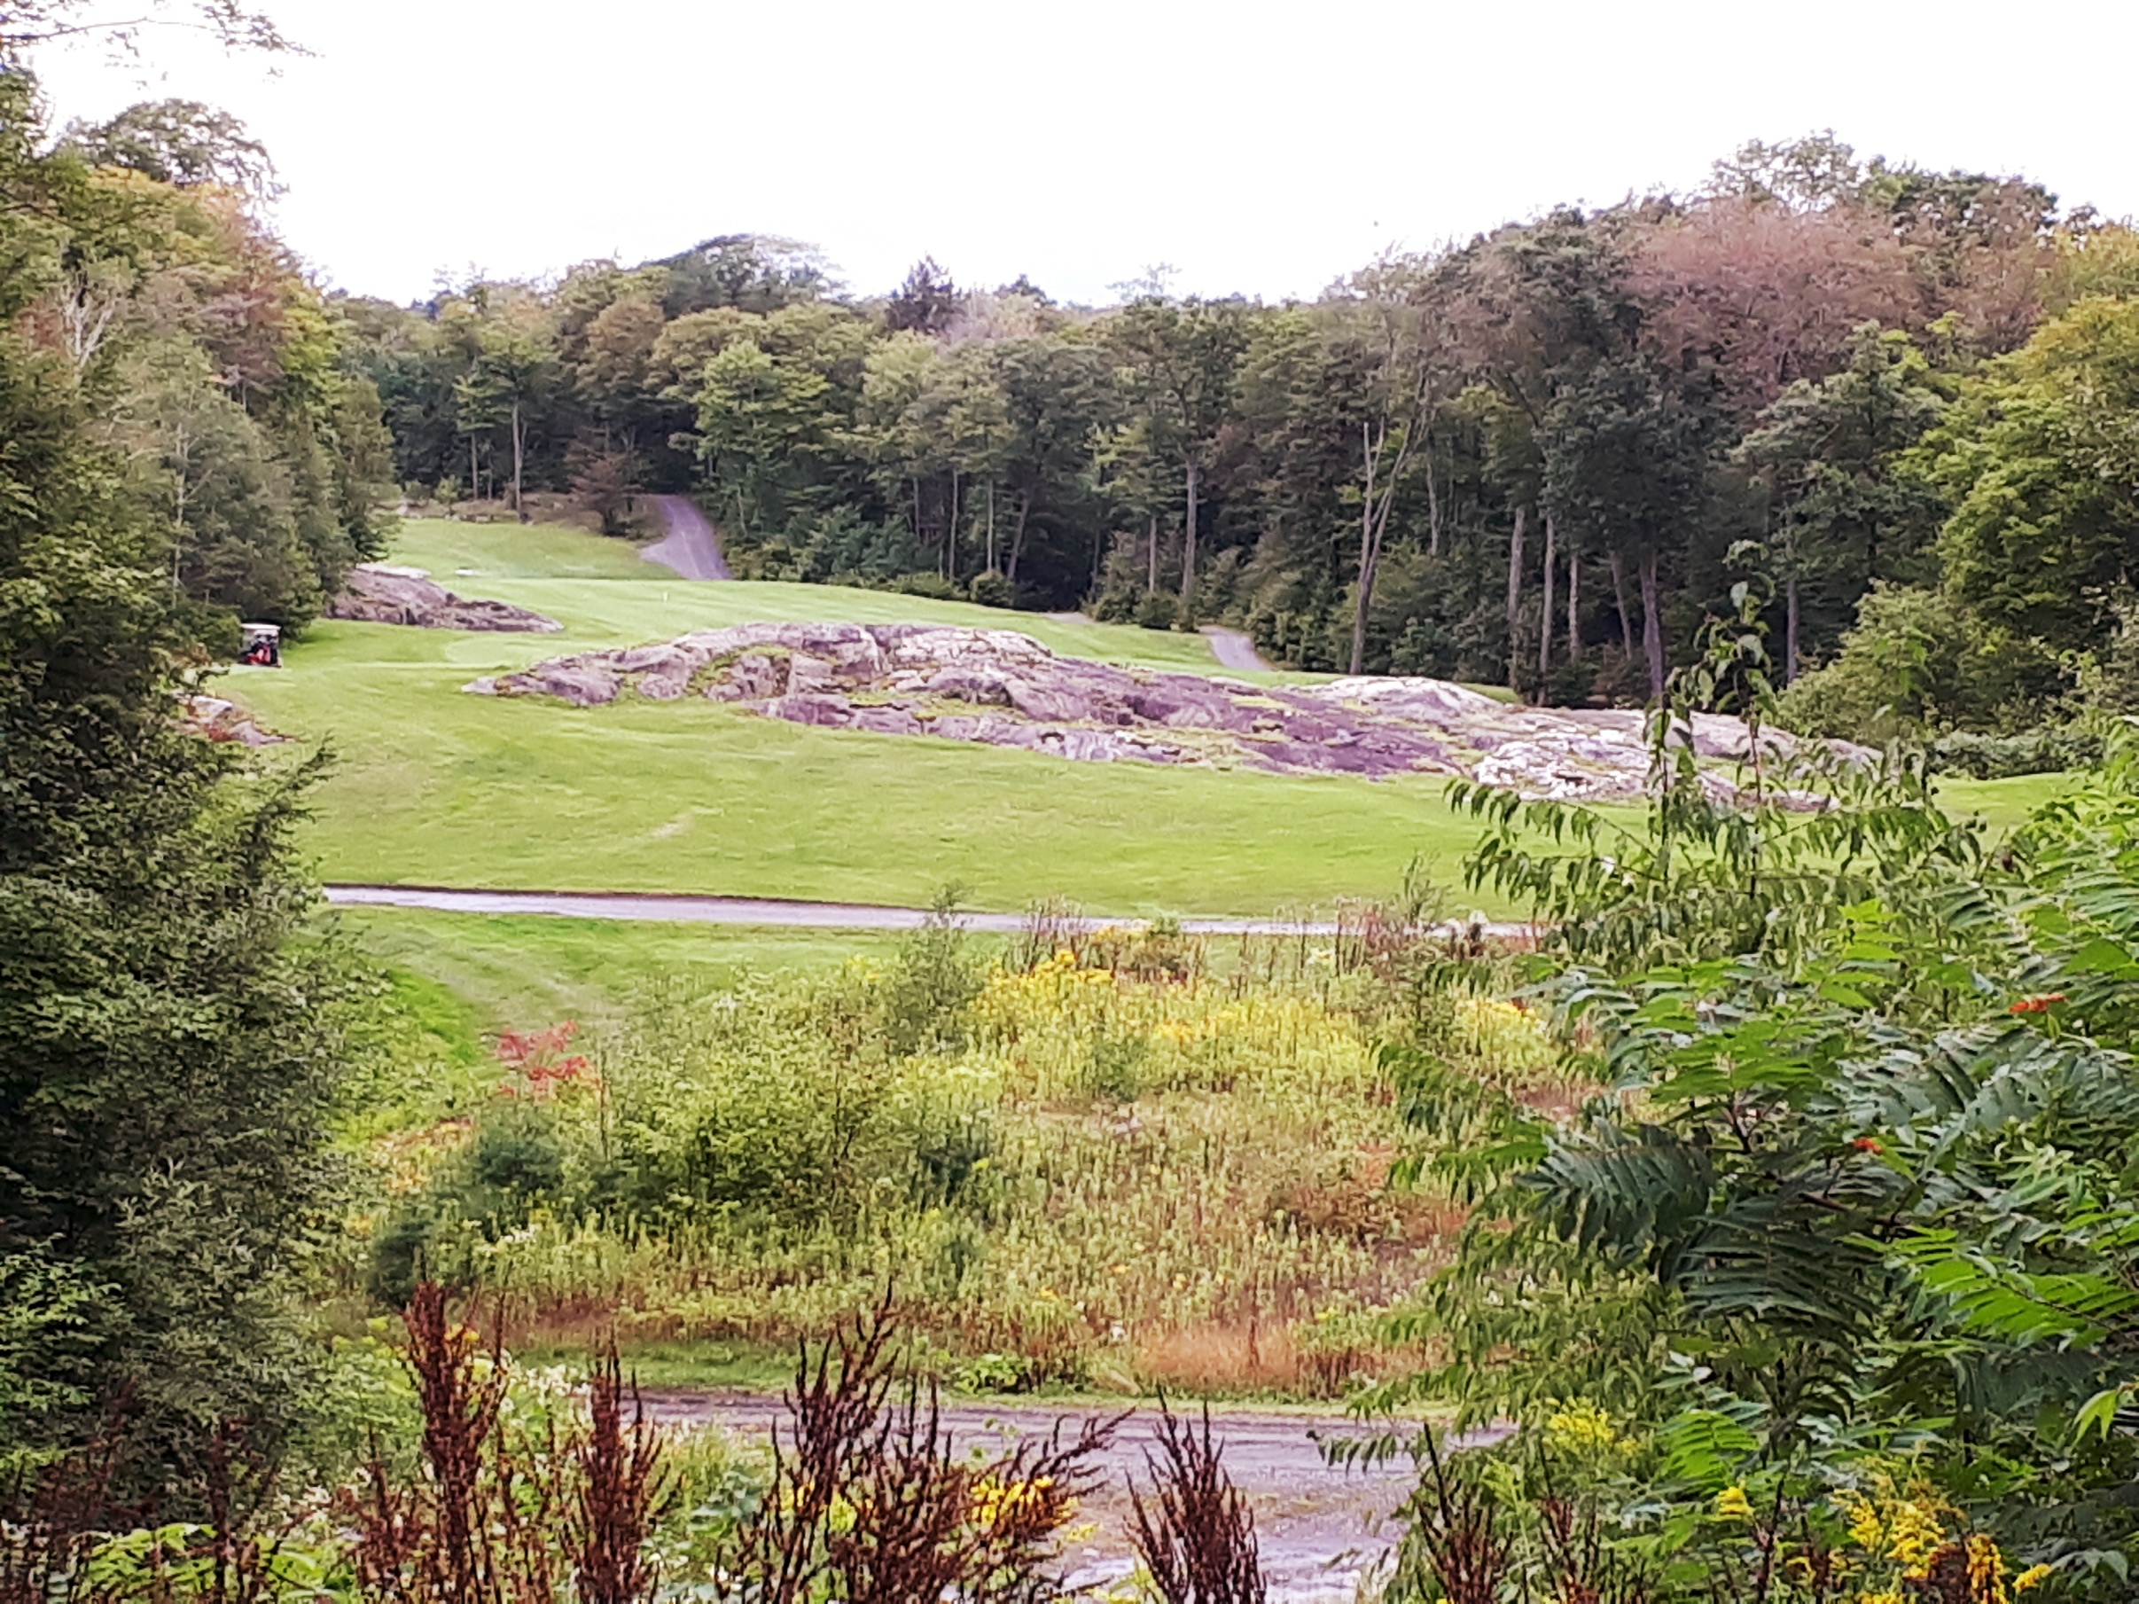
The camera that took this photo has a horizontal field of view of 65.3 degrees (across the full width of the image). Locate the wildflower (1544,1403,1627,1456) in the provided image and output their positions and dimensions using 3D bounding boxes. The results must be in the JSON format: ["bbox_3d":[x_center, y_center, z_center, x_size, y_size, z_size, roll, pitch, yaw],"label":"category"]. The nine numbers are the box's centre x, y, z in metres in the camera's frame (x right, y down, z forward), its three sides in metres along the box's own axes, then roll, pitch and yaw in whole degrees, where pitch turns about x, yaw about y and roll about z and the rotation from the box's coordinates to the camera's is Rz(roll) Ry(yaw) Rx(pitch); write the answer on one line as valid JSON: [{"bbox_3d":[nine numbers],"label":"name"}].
[{"bbox_3d":[1.238,1.504,4.000,0.190,0.120,0.170,0,4,0],"label":"wildflower"}]

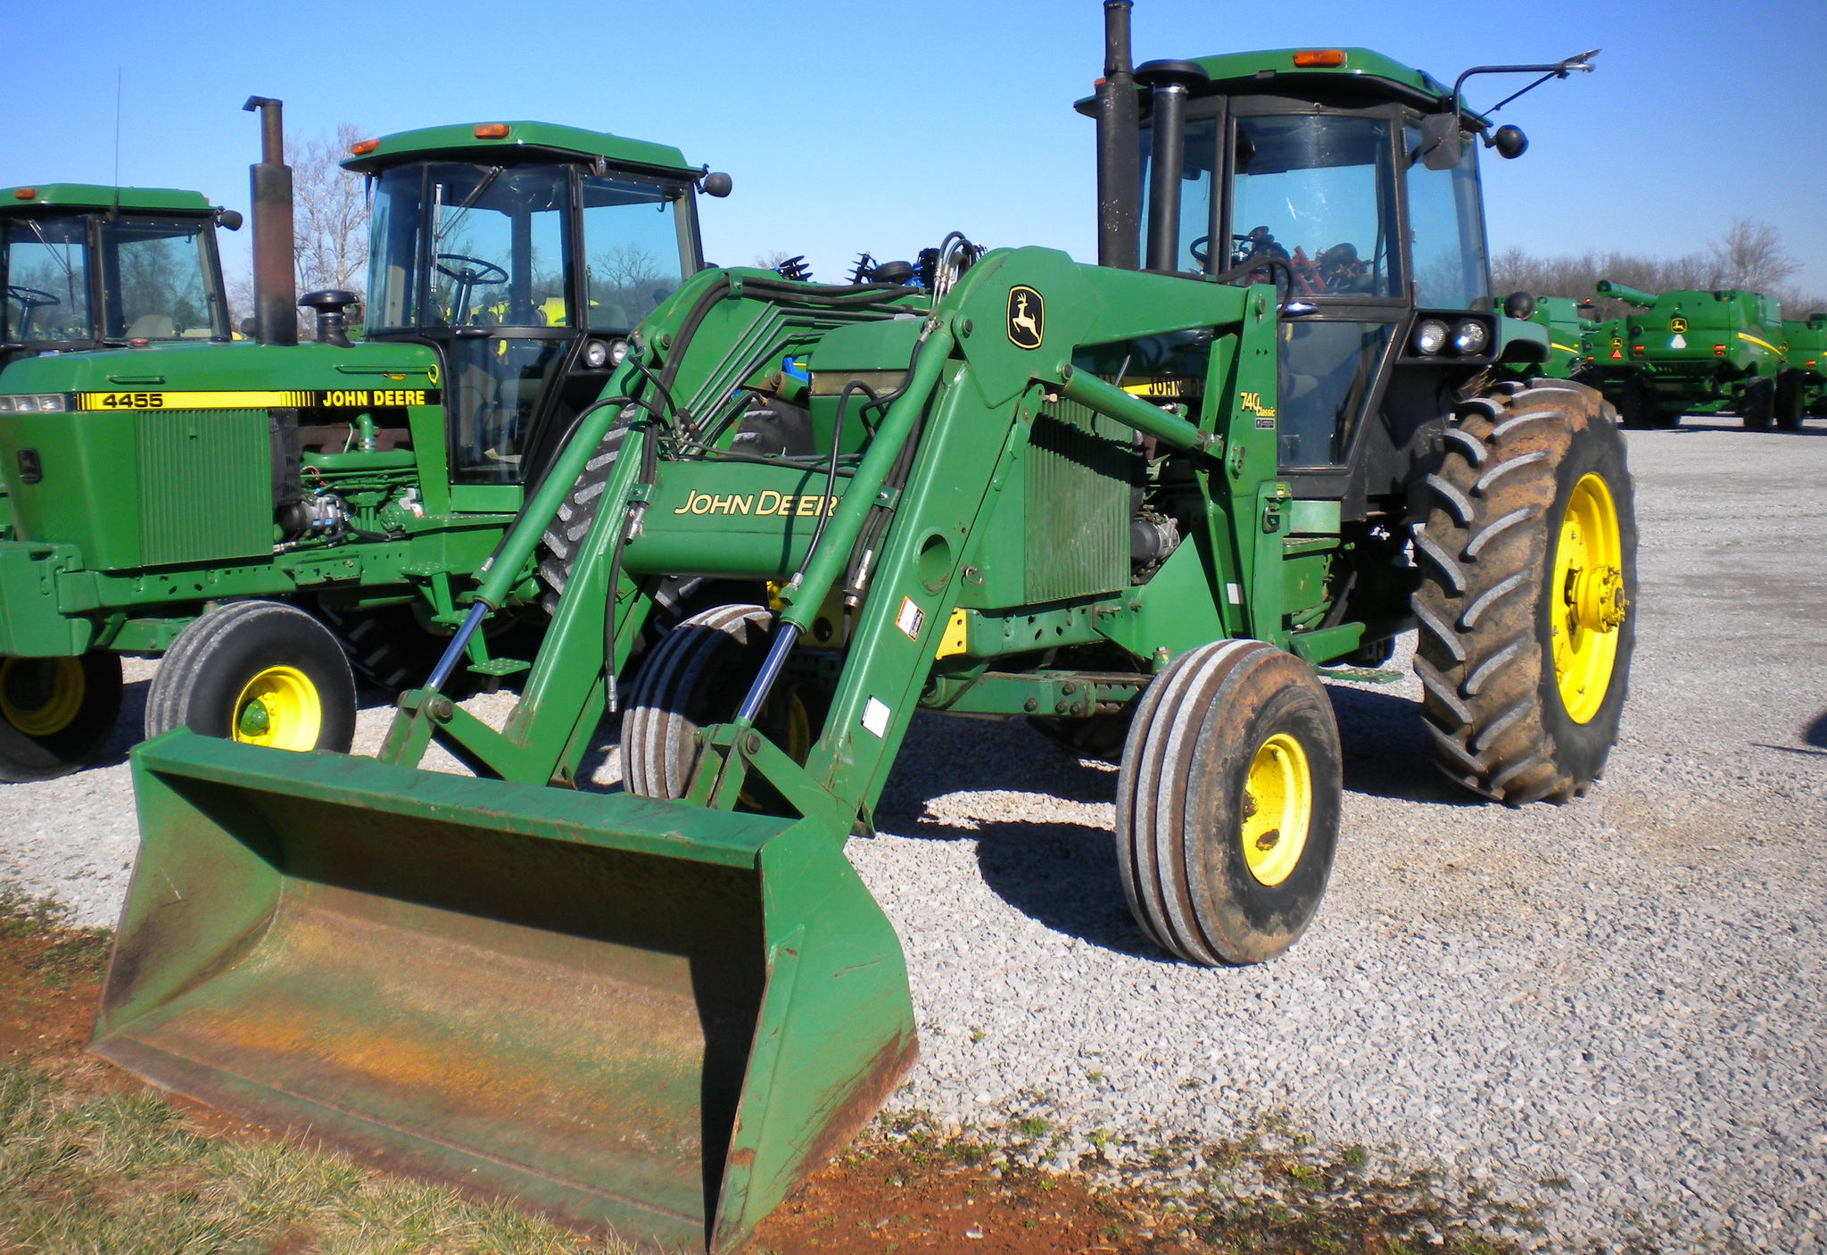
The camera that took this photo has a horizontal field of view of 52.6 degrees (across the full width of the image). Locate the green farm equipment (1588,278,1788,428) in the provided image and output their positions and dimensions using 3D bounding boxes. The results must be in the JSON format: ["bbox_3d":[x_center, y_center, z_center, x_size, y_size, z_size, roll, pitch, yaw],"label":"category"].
[{"bbox_3d":[22.174,-7.519,51.549,3.800,3.800,8.400,4,8,33],"label":"green farm equipment"}]

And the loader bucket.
[{"bbox_3d":[-1.044,0.711,4.386,2.090,0.800,0.730,4,9,34],"label":"loader bucket"}]

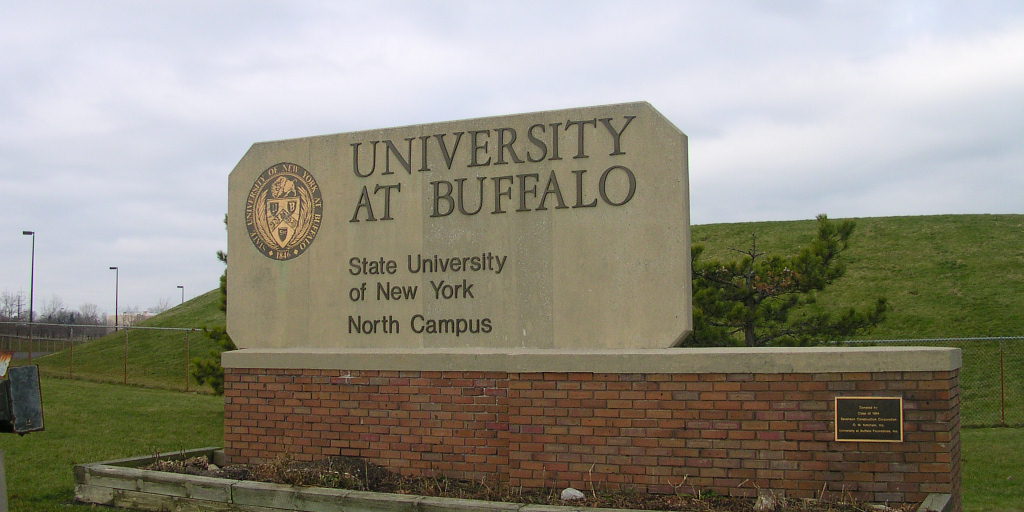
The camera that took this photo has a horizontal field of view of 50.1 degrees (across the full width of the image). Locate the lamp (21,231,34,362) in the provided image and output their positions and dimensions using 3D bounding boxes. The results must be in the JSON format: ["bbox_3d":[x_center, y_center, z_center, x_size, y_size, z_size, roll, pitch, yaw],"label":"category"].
[{"bbox_3d":[-32.771,2.738,74.000,0.740,8.750,0.400,0,-5,-9],"label":"lamp"}]

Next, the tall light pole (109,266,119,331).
[{"bbox_3d":[-38.594,5.423,106.000,0.740,8.700,0.400,0,-5,-9],"label":"tall light pole"}]

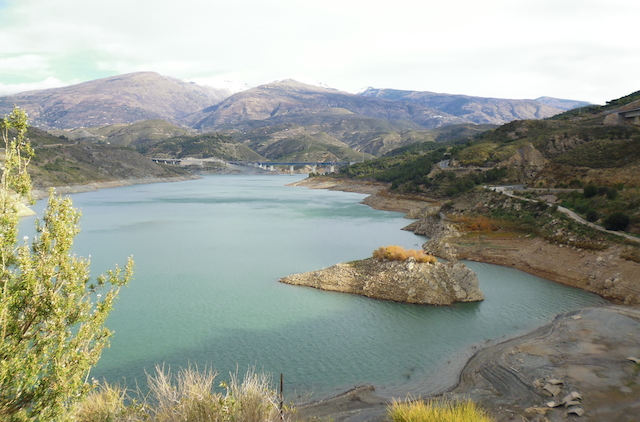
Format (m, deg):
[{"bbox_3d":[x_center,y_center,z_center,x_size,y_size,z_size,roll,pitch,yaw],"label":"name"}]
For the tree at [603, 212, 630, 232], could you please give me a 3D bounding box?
[{"bbox_3d":[96.210,3.410,180.000,8.200,6.300,8.000,0,5,0],"label":"tree"}]

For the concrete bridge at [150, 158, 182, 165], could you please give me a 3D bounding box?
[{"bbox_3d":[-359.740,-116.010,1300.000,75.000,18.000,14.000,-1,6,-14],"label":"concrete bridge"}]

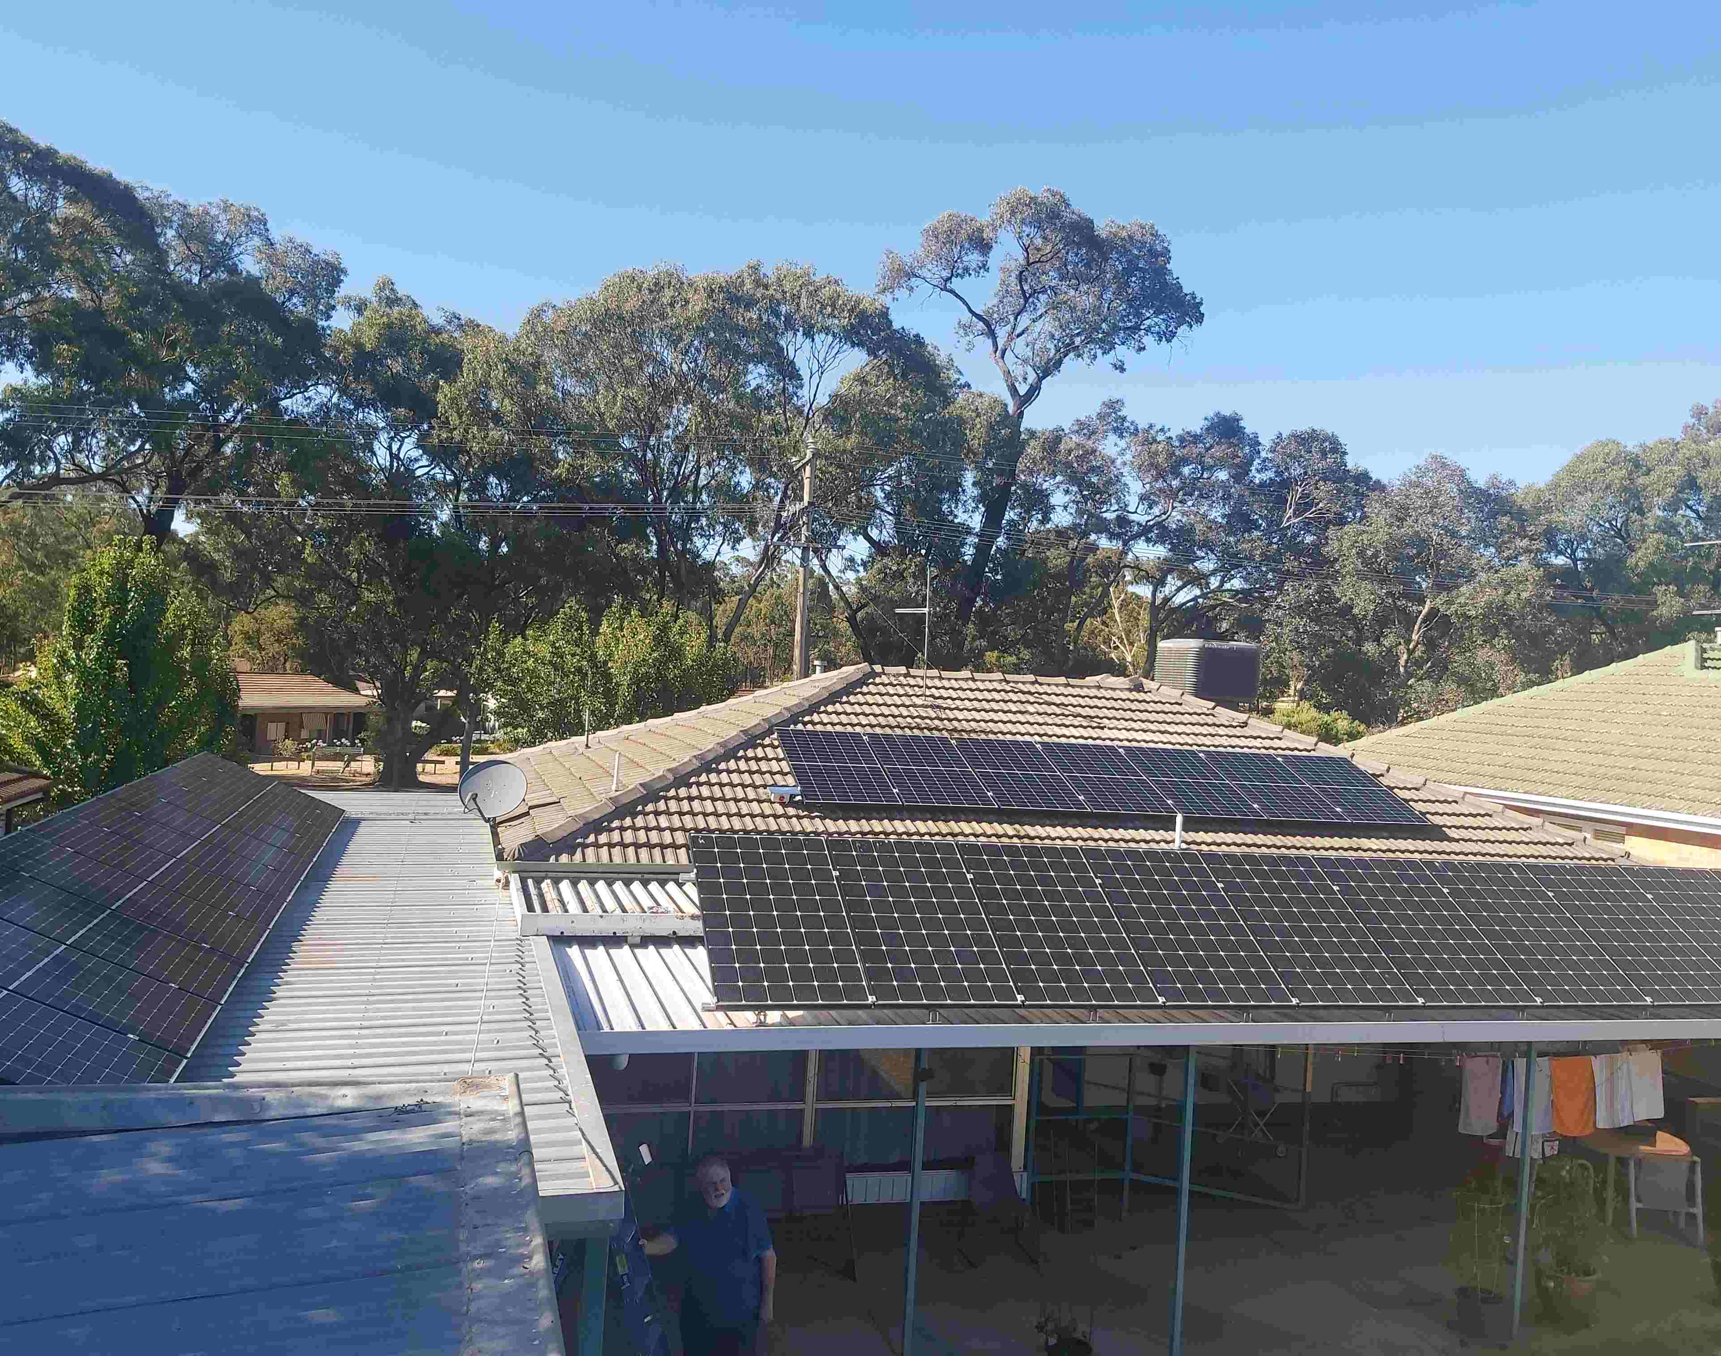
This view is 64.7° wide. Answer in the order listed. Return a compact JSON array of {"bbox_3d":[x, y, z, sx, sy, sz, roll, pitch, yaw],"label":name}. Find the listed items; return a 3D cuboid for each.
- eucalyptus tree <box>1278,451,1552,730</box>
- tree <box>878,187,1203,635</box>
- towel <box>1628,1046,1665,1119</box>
[{"bbox_3d":[20.205,-0.933,50.000,10.820,14.490,10.000,3,-1,22],"label":"eucalyptus tree"},{"bbox_3d":[6.631,-6.282,50.000,11.960,23.540,10.500,3,-1,8],"label":"tree"},{"bbox_3d":[6.208,3.204,10.715,0.310,0.550,0.060,3,-1,-16],"label":"towel"}]

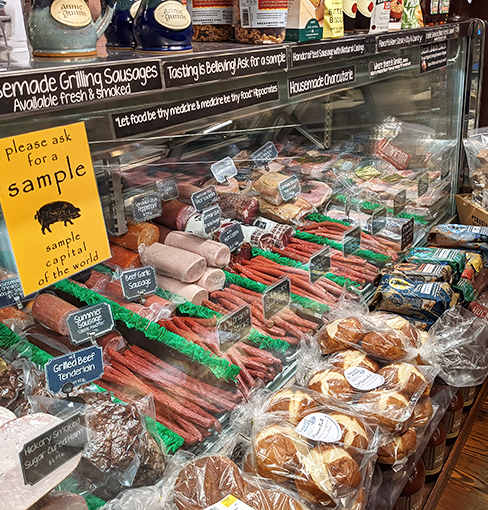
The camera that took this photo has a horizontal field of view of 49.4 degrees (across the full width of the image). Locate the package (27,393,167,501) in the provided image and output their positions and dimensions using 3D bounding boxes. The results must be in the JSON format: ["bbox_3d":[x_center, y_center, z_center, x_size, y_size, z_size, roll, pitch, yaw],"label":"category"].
[{"bbox_3d":[-0.250,0.320,0.910,0.200,0.085,0.150,20,32,32],"label":"package"}]

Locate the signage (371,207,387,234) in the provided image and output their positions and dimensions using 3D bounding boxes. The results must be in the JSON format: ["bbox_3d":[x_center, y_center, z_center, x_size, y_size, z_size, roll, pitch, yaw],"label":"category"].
[{"bbox_3d":[0.368,-0.094,1.437,0.005,0.056,0.089,8,22,36],"label":"signage"}]

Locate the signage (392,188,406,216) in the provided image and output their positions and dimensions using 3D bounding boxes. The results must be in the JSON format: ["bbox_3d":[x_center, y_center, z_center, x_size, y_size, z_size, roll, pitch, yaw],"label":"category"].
[{"bbox_3d":[0.547,-0.185,1.860,0.006,0.076,0.102,11,25,35],"label":"signage"}]

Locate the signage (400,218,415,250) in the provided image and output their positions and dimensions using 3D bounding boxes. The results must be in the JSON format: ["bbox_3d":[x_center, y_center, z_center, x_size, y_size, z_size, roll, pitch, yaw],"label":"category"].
[{"bbox_3d":[0.471,-0.059,1.520,0.006,0.077,0.100,10,26,34],"label":"signage"}]

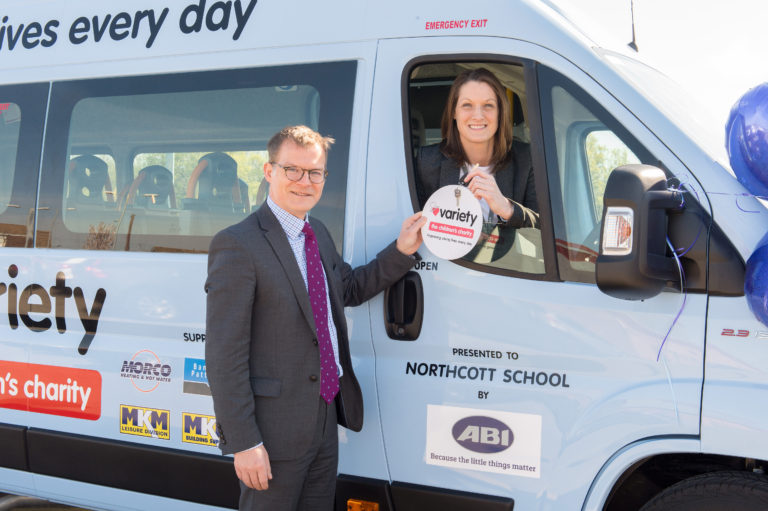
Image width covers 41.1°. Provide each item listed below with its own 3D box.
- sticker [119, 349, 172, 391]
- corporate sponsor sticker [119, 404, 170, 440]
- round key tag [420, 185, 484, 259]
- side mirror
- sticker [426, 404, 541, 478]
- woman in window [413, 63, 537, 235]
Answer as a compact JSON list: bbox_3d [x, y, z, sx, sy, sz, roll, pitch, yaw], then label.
[{"bbox_3d":[-0.876,0.427,3.771,0.234,0.154,0.006,1,1,27],"label":"sticker"},{"bbox_3d":[-0.880,0.615,3.773,0.232,0.107,0.006,1,1,27],"label":"corporate sponsor sticker"},{"bbox_3d":[0.205,-0.100,3.095,0.225,0.225,0.008,12,3,37],"label":"round key tag"},{"bbox_3d":[0.715,-0.067,2.852,0.180,0.365,0.270,1,1,27],"label":"side mirror"},{"bbox_3d":[0.306,0.574,3.167,0.377,0.190,0.006,1,1,27],"label":"sticker"},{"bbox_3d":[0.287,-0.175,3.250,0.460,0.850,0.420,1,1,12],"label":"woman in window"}]

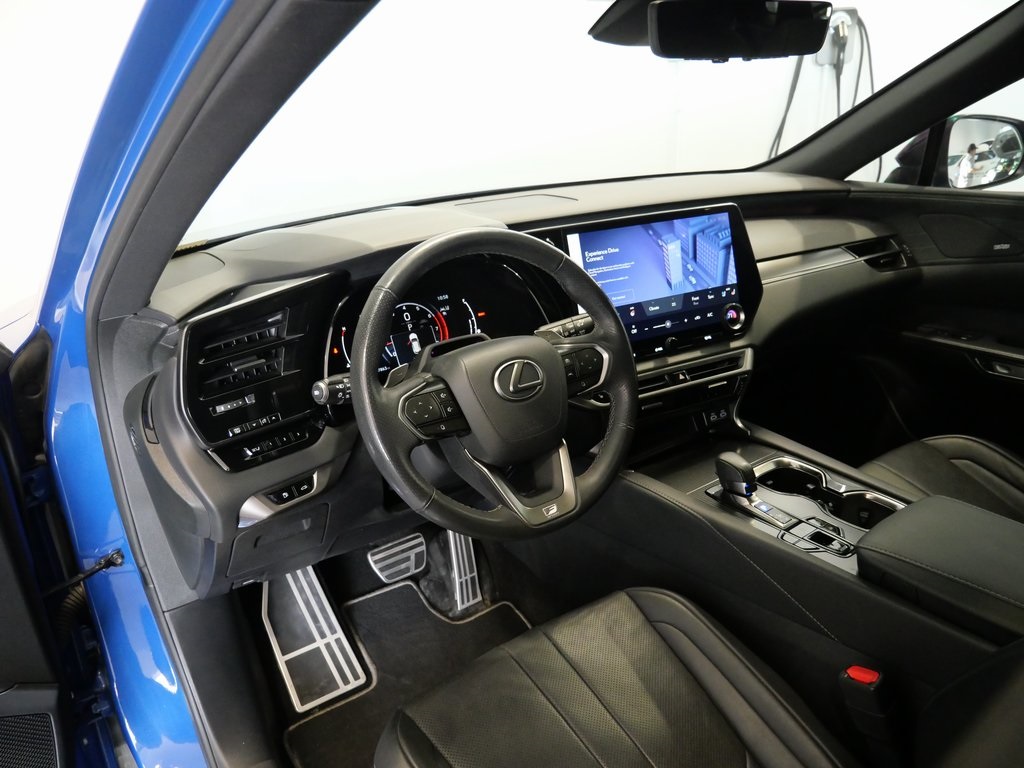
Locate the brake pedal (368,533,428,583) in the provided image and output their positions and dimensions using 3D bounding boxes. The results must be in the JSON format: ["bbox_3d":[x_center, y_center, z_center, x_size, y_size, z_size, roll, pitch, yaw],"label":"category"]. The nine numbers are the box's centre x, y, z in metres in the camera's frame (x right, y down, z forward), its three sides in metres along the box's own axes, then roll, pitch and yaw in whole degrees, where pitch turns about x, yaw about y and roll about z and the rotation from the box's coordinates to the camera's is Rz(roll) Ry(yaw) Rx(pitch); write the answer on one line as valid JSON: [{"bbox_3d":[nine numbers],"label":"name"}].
[{"bbox_3d":[-0.224,0.342,1.389,0.113,0.072,0.025,-15,-10,-27],"label":"brake pedal"}]

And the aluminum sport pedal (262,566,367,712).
[{"bbox_3d":[-0.388,0.458,1.315,0.125,0.025,0.275,-20,57,-30],"label":"aluminum sport pedal"}]

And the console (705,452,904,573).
[{"bbox_3d":[0.438,0.166,1.016,0.215,0.100,0.275,-15,25,-27],"label":"console"}]

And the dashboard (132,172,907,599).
[{"bbox_3d":[0.109,-0.139,1.341,1.450,0.390,0.510,-15,25,-27],"label":"dashboard"}]

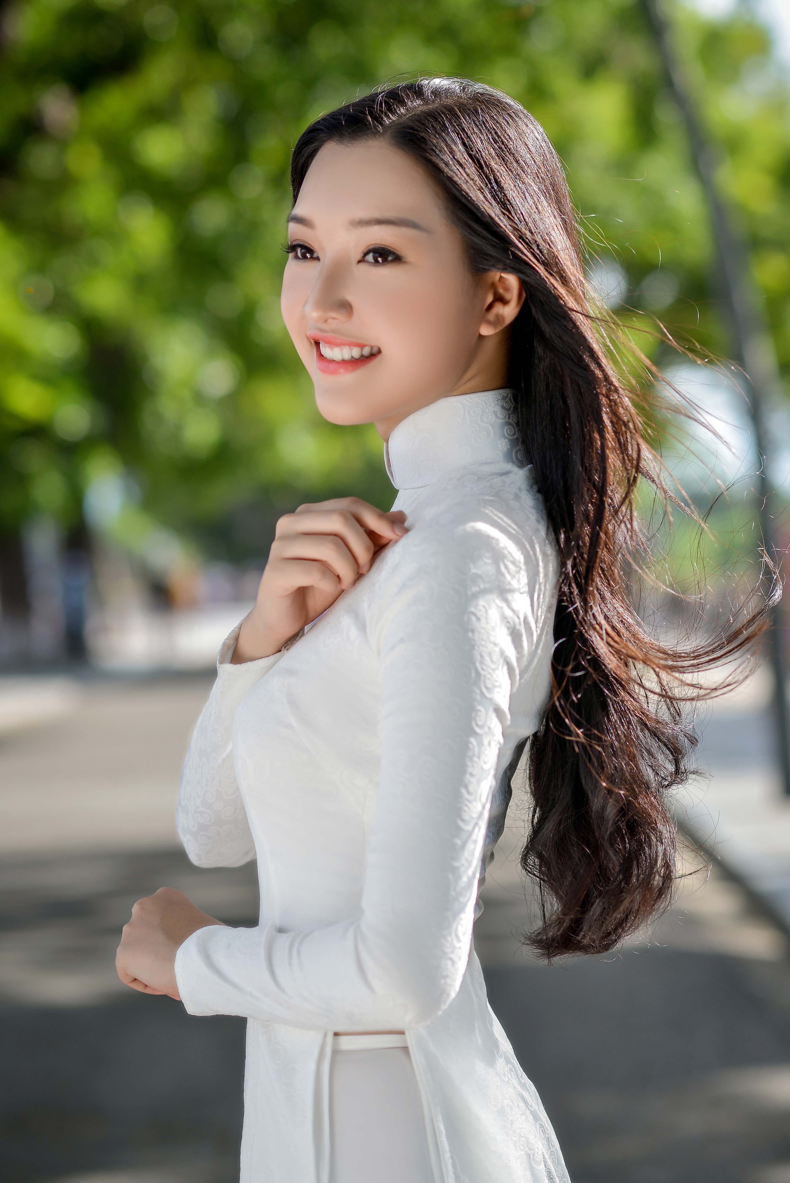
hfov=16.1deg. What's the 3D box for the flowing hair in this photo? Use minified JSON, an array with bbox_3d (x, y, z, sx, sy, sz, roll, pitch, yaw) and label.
[{"bbox_3d":[0.087,-0.050,1.860,0.290,0.585,0.210,0,0,-37],"label":"flowing hair"}]

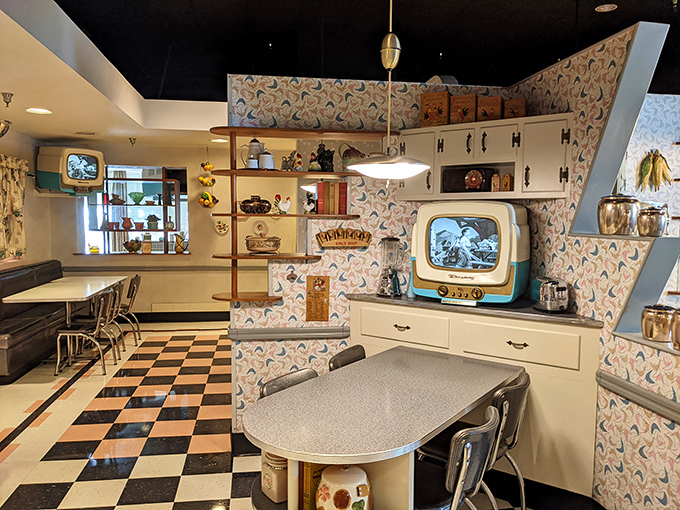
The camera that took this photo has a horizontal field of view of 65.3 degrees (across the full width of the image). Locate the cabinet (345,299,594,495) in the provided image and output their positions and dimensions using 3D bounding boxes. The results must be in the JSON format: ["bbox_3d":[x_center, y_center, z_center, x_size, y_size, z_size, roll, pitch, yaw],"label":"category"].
[{"bbox_3d":[0.860,0.784,3.430,1.530,0.990,0.650,3,5,32],"label":"cabinet"}]

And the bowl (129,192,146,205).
[{"bbox_3d":[-2.975,-0.831,7.779,0.245,0.187,0.230,0,4,-9],"label":"bowl"}]

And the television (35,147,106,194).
[{"bbox_3d":[-3.598,-1.133,7.117,0.510,0.560,0.625,8,7,32],"label":"television"}]

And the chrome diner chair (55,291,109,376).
[{"bbox_3d":[-2.607,0.766,5.432,0.530,0.830,0.420,0,4,-6],"label":"chrome diner chair"}]

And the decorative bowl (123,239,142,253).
[{"bbox_3d":[-3.054,-0.127,7.815,0.255,0.195,0.255,0,4,-9],"label":"decorative bowl"}]

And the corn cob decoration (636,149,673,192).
[{"bbox_3d":[2.262,-0.608,3.830,0.245,0.305,0.100,1,4,-8],"label":"corn cob decoration"}]

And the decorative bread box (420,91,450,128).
[{"bbox_3d":[0.641,-0.929,3.446,0.188,0.216,0.125,3,5,36],"label":"decorative bread box"}]

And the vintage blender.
[{"bbox_3d":[0.332,0.081,3.480,0.180,0.390,0.180,1,4,0],"label":"vintage blender"}]

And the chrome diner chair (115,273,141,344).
[{"bbox_3d":[-2.784,0.683,6.616,0.530,0.830,0.420,0,4,-12],"label":"chrome diner chair"}]

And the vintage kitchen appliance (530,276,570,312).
[{"bbox_3d":[1.179,0.224,3.026,0.160,0.185,0.225,0,4,-9],"label":"vintage kitchen appliance"}]

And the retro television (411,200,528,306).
[{"bbox_3d":[0.818,-0.031,3.322,0.650,0.610,0.400,3,5,32],"label":"retro television"}]

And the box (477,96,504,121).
[{"bbox_3d":[0.920,-0.870,3.247,0.148,0.152,0.148,3,4,23],"label":"box"}]

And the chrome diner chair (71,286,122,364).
[{"bbox_3d":[-2.727,0.726,5.999,0.530,0.830,0.420,0,4,-13],"label":"chrome diner chair"}]

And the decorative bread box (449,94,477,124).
[{"bbox_3d":[0.800,-0.899,3.334,0.173,0.174,0.125,3,5,36],"label":"decorative bread box"}]

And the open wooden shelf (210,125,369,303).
[{"bbox_3d":[-0.267,-0.258,3.494,1.126,1.090,0.300,0,4,-9],"label":"open wooden shelf"}]

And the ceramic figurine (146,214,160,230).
[{"bbox_3d":[-2.712,-0.477,7.727,0.202,0.225,0.170,0,4,-9],"label":"ceramic figurine"}]

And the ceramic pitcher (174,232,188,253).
[{"bbox_3d":[-2.380,-0.160,7.968,0.208,0.287,0.135,0,4,-9],"label":"ceramic pitcher"}]

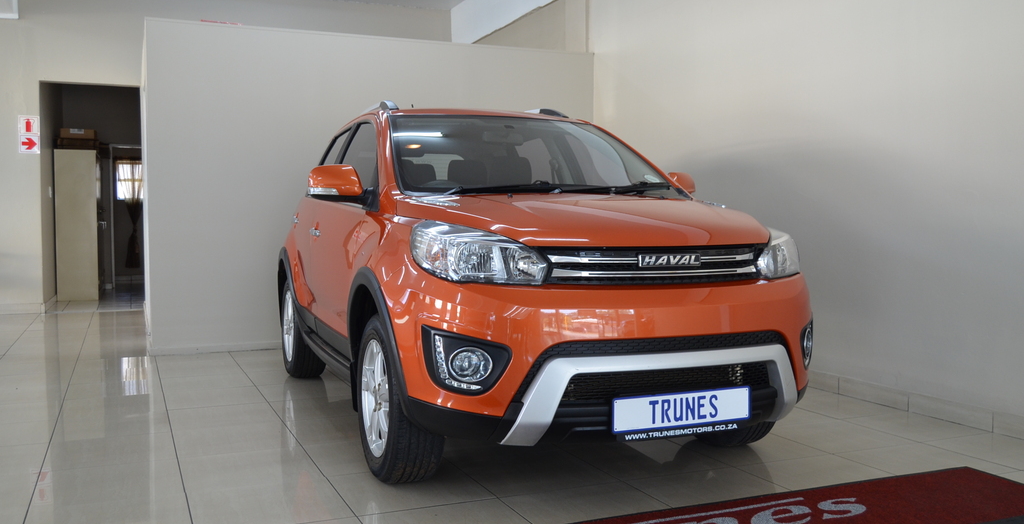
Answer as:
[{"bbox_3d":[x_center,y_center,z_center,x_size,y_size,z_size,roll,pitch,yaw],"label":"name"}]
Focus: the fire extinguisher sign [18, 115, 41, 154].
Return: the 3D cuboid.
[{"bbox_3d":[-4.838,-1.271,9.393,0.190,0.380,0.010,-1,3,-22],"label":"fire extinguisher sign"}]

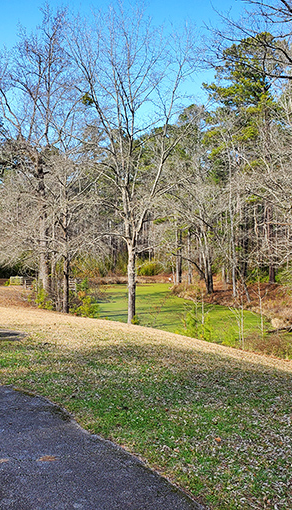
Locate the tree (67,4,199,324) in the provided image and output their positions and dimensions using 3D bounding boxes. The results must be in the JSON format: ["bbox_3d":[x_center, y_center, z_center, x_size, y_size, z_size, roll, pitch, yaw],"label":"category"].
[{"bbox_3d":[-0.515,-3.450,19.500,4.900,12.200,4.900,1,-1,0],"label":"tree"}]

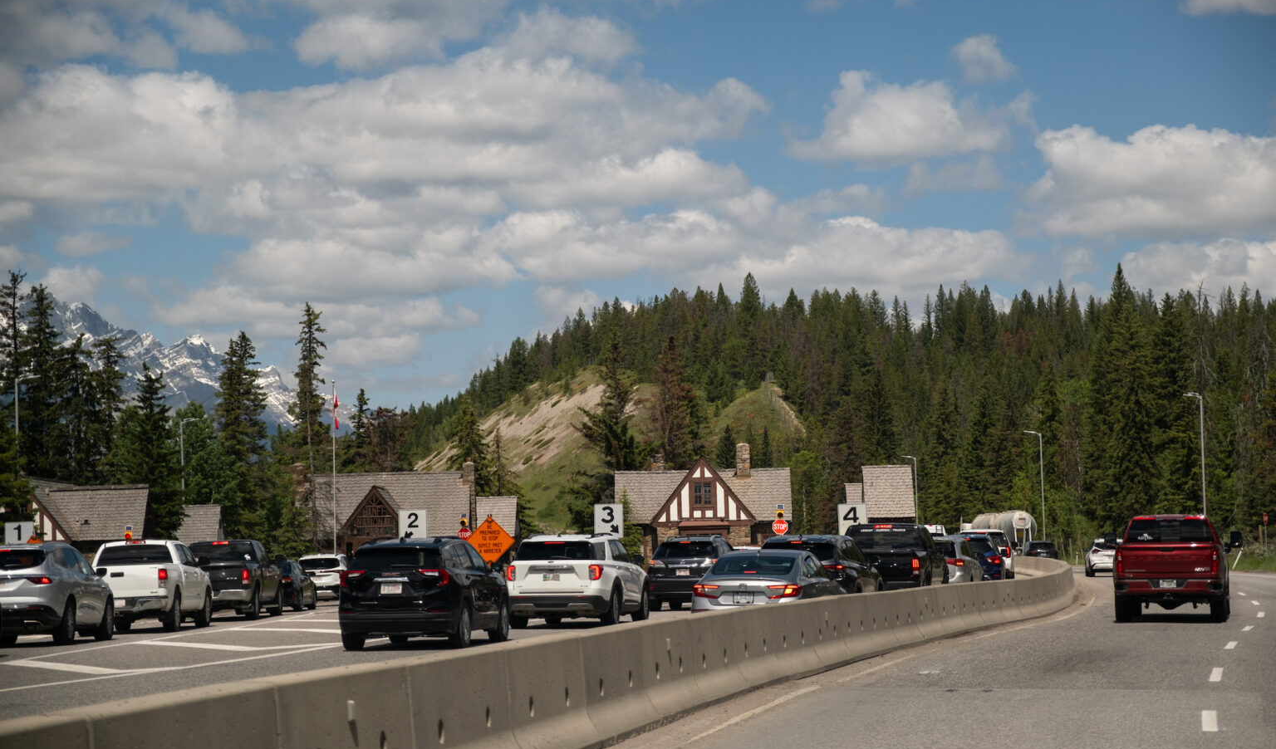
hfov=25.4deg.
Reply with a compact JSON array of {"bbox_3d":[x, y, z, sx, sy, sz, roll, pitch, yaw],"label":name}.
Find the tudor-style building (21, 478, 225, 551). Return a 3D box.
[{"bbox_3d":[-25.545,7.809,136.814,11.000,5.800,7.500,-1,-4,0],"label":"tudor-style building"}]

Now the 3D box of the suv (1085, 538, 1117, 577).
[{"bbox_3d":[20.666,8.068,124.633,1.820,1.650,4.400,-1,-4,5],"label":"suv"}]

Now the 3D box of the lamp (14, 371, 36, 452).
[{"bbox_3d":[-30.042,5.537,139.648,1.300,11.000,0.350,-1,-4,0],"label":"lamp"}]

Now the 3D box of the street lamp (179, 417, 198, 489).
[{"bbox_3d":[-23.706,6.646,149.729,1.100,8.880,0.300,-1,-4,6],"label":"street lamp"}]

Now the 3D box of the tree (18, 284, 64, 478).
[{"bbox_3d":[-35.114,3.752,167.415,3.600,18.300,3.600,-1,-4,0],"label":"tree"}]

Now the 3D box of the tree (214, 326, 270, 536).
[{"bbox_3d":[-19.273,4.104,137.624,2.900,12.310,2.900,-1,-4,0],"label":"tree"}]

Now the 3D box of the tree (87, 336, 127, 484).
[{"bbox_3d":[-31.366,5.238,167.520,3.000,15.000,3.000,-1,-4,0],"label":"tree"}]

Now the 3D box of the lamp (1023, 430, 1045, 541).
[{"bbox_3d":[26.467,8.198,189.729,1.200,8.860,0.300,-1,-4,-4],"label":"lamp"}]

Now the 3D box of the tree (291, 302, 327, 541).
[{"bbox_3d":[-14.624,3.154,127.609,2.000,12.820,2.000,-1,-4,0],"label":"tree"}]

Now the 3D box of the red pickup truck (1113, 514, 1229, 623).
[{"bbox_3d":[10.491,3.784,55.569,2.080,2.030,6.350,-2,-4,13],"label":"red pickup truck"}]

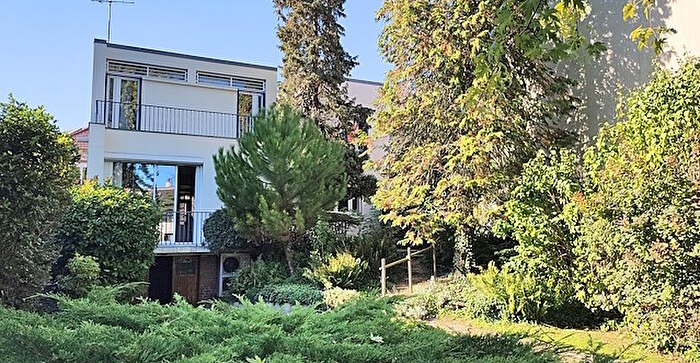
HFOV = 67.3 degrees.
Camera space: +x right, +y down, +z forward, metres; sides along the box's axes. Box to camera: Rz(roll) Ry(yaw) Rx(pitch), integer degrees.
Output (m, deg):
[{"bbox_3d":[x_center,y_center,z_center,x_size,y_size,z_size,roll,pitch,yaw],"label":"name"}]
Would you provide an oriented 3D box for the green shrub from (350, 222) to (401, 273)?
[{"bbox_3d":[0.611,1.606,12.600,1.138,1.255,1.081,-1,-6,0],"label":"green shrub"}]

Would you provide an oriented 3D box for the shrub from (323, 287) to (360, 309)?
[{"bbox_3d":[-0.165,2.289,10.200,0.700,0.452,0.665,-1,-6,0],"label":"shrub"}]

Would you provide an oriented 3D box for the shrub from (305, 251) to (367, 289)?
[{"bbox_3d":[-0.303,1.883,11.000,1.232,0.812,1.171,-1,-6,0],"label":"shrub"}]

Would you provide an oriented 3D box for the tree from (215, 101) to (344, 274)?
[{"bbox_3d":[-1.718,0.223,13.000,3.100,4.173,3.007,-1,-6,0],"label":"tree"}]

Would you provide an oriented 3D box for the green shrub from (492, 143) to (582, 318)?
[{"bbox_3d":[3.370,0.958,9.500,1.579,3.049,1.579,-1,-6,0],"label":"green shrub"}]

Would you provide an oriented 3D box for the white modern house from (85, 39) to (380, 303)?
[{"bbox_3d":[-4.751,0.228,19.981,9.550,8.100,7.000,2,-7,-28],"label":"white modern house"}]

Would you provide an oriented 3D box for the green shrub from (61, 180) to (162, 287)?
[{"bbox_3d":[-5.260,1.181,11.500,2.119,2.291,2.013,-1,-6,0],"label":"green shrub"}]

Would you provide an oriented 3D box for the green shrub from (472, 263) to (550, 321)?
[{"bbox_3d":[2.734,1.879,8.900,1.254,0.952,1.129,-1,-6,0],"label":"green shrub"}]

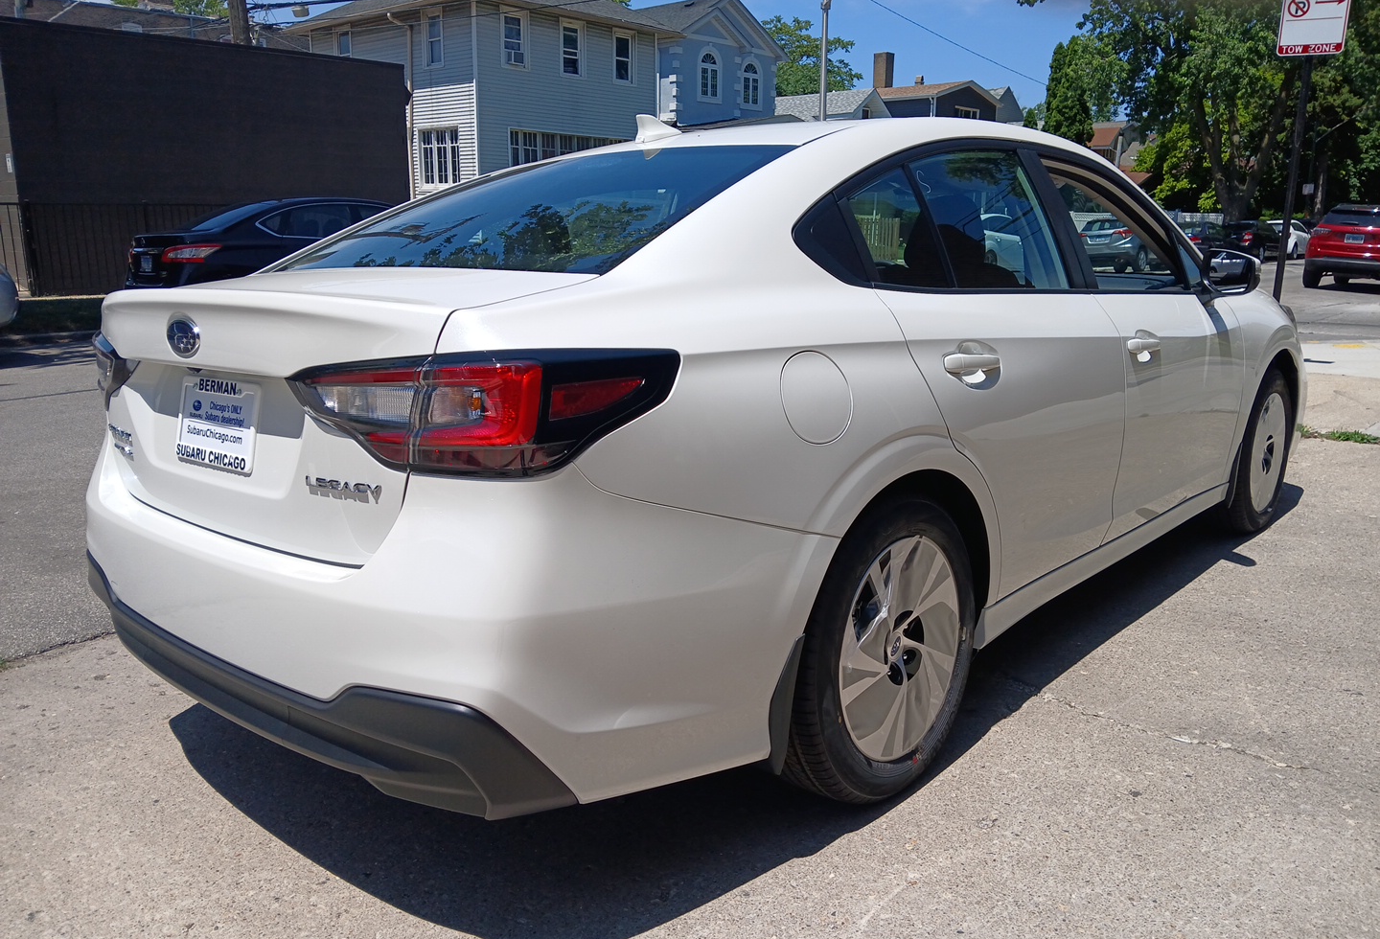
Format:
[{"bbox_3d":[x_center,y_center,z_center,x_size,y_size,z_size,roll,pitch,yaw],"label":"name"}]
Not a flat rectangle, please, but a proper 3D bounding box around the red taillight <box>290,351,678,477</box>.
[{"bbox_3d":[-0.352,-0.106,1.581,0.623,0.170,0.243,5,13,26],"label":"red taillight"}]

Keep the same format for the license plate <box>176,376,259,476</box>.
[{"bbox_3d":[-0.897,-0.089,1.966,0.310,0.163,0.015,8,2,42],"label":"license plate"}]

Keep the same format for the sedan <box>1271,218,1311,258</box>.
[{"bbox_3d":[24.610,-9.607,43.223,1.820,1.500,4.600,13,18,40],"label":"sedan"}]

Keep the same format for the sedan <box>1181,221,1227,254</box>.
[{"bbox_3d":[17.104,-7.676,35.069,1.820,1.460,4.700,13,18,40],"label":"sedan"}]

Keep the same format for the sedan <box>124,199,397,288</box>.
[{"bbox_3d":[-3.755,-2.268,11.688,1.770,1.490,4.620,12,17,43],"label":"sedan"}]

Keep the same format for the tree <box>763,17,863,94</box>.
[{"bbox_3d":[5.330,-17.100,52.000,7.000,11.000,7.000,13,18,40],"label":"tree"}]

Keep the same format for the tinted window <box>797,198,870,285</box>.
[{"bbox_3d":[0.248,-0.434,1.938,0.190,0.175,0.035,-13,-3,-42],"label":"tinted window"}]

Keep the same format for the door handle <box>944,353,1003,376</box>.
[{"bbox_3d":[0.585,-0.219,2.154,0.045,0.044,0.220,6,10,42],"label":"door handle"}]

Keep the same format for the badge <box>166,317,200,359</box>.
[{"bbox_3d":[-0.904,-0.237,1.856,0.138,0.076,0.018,10,23,42],"label":"badge"}]

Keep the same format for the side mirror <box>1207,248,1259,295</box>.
[{"bbox_3d":[1.688,-0.619,3.240,0.125,0.152,0.180,-11,16,-42],"label":"side mirror"}]

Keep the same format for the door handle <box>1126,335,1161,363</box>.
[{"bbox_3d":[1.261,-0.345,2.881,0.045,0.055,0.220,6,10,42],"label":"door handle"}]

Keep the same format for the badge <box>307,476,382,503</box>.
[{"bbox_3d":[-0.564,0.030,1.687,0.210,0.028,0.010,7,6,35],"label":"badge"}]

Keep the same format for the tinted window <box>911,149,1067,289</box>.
[{"bbox_3d":[0.738,-0.606,2.502,0.045,0.355,0.590,-17,-5,44],"label":"tinted window"}]

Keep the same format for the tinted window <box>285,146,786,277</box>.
[{"bbox_3d":[-0.373,-0.623,2.452,1.230,0.100,0.820,8,35,42],"label":"tinted window"}]

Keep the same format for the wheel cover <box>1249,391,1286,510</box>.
[{"bbox_3d":[2.324,-0.063,4.163,0.060,0.475,0.475,8,15,42],"label":"wheel cover"}]

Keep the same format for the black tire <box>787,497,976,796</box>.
[{"bbox_3d":[0.383,0.362,2.260,0.225,0.670,0.676,8,15,42],"label":"black tire"}]

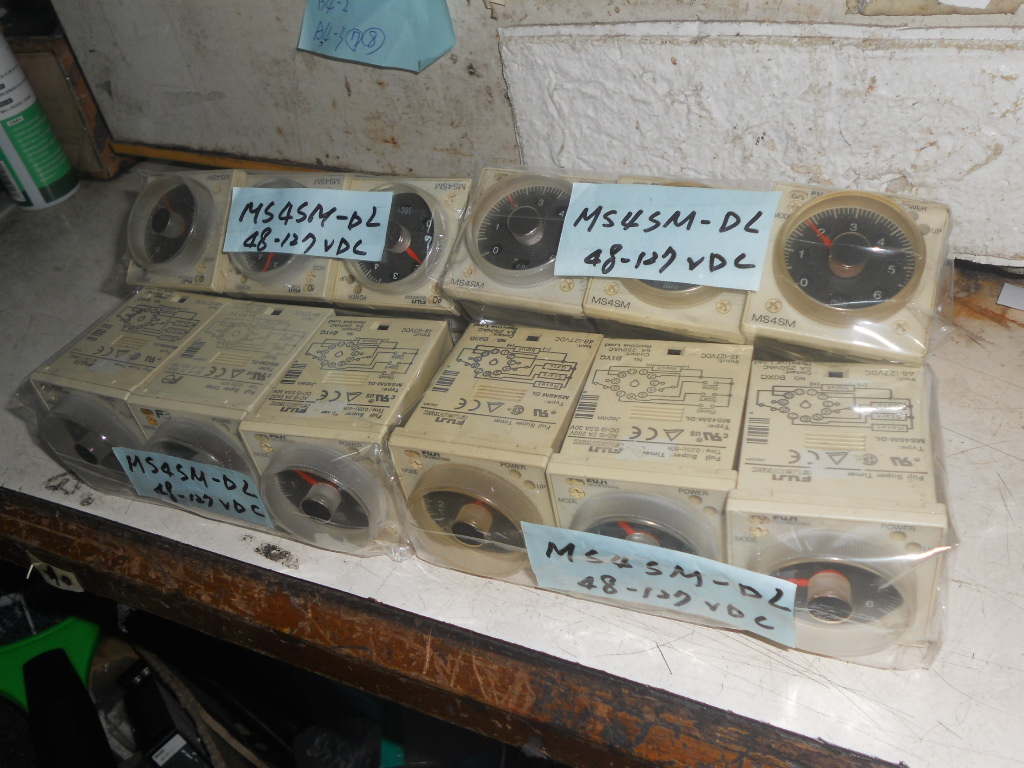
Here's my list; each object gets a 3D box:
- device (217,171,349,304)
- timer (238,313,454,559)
[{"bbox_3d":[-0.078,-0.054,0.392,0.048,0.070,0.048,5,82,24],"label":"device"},{"bbox_3d":[-0.047,0.015,0.310,0.048,0.048,0.070,4,43,21],"label":"timer"}]

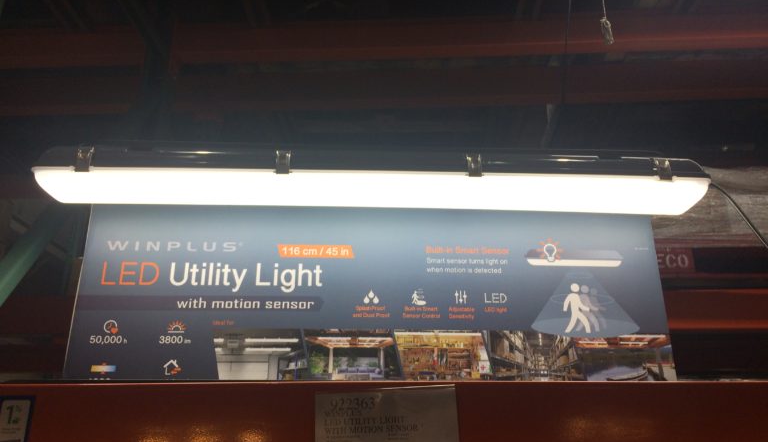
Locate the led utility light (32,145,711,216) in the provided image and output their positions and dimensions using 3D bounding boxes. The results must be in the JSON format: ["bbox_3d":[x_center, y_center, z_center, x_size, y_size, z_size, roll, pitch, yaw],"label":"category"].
[{"bbox_3d":[-0.010,-0.071,1.141,1.160,0.096,0.115,1,-20,-2],"label":"led utility light"}]

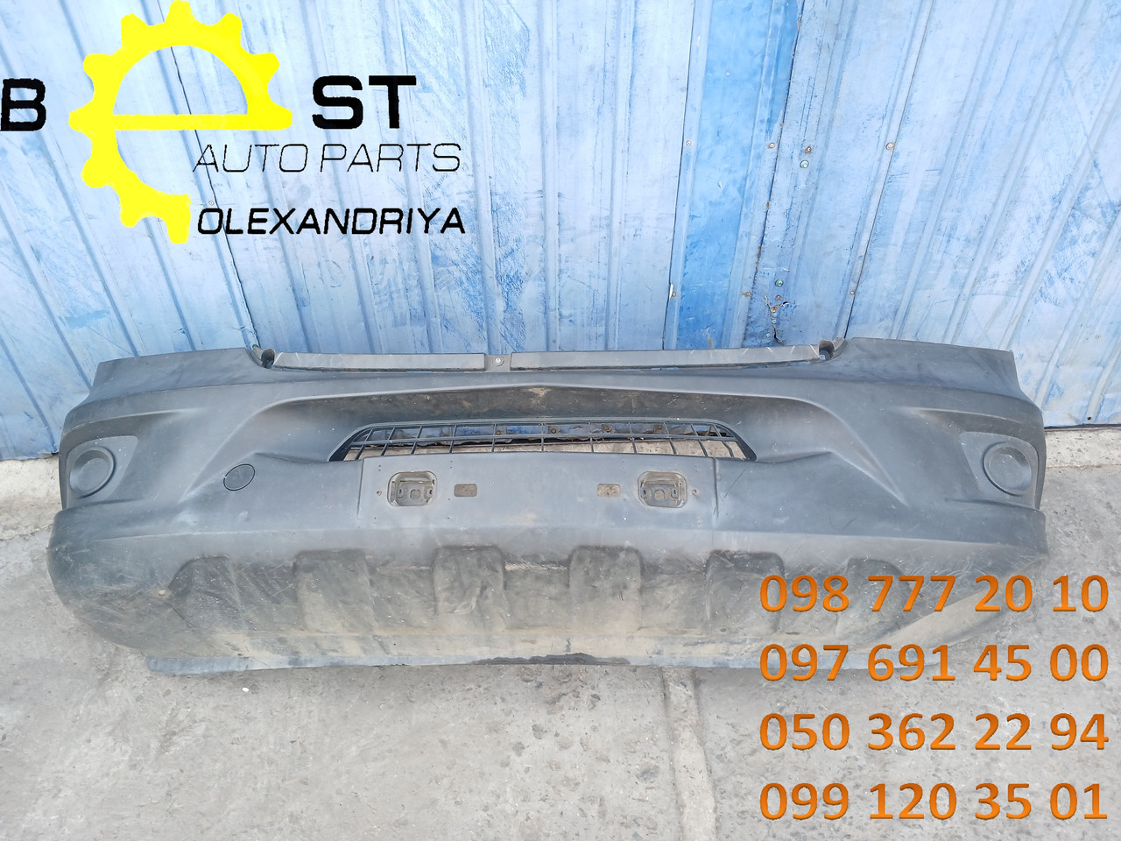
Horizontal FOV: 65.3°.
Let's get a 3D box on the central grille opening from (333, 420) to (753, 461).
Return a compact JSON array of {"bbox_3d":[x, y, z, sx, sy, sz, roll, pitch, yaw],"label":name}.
[{"bbox_3d":[-0.031,0.041,1.530,0.740,0.095,0.075,-1,33,0],"label":"central grille opening"}]

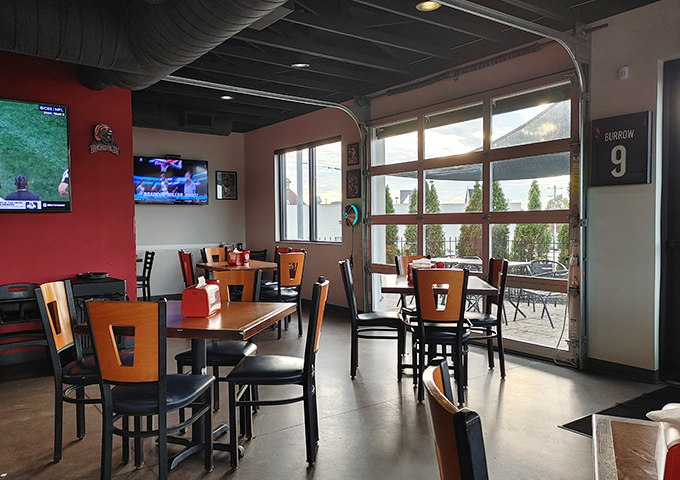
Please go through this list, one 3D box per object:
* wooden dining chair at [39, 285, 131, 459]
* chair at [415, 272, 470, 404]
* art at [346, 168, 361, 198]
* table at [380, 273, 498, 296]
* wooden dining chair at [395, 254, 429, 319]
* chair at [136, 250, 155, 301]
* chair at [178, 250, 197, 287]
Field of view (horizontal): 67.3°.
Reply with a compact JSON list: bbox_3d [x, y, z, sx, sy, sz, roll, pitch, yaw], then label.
[{"bbox_3d":[-1.334,0.686,2.792,0.479,0.917,0.409,-1,2,-4],"label":"wooden dining chair"},{"bbox_3d":[0.711,0.642,3.591,0.409,0.917,0.479,0,2,11],"label":"chair"},{"bbox_3d":[0.183,-0.699,6.447,0.030,0.351,0.282,-2,2,-38],"label":"art"},{"bbox_3d":[0.735,0.694,4.005,0.810,0.730,0.830,0,2,9],"label":"table"},{"bbox_3d":[0.735,0.605,4.412,0.430,0.906,0.499,-1,2,-20],"label":"wooden dining chair"},{"bbox_3d":[-2.827,0.584,6.967,0.500,0.830,0.430,-2,3,-36],"label":"chair"},{"bbox_3d":[-1.436,0.578,5.673,0.500,0.900,0.430,-2,2,-30],"label":"chair"}]

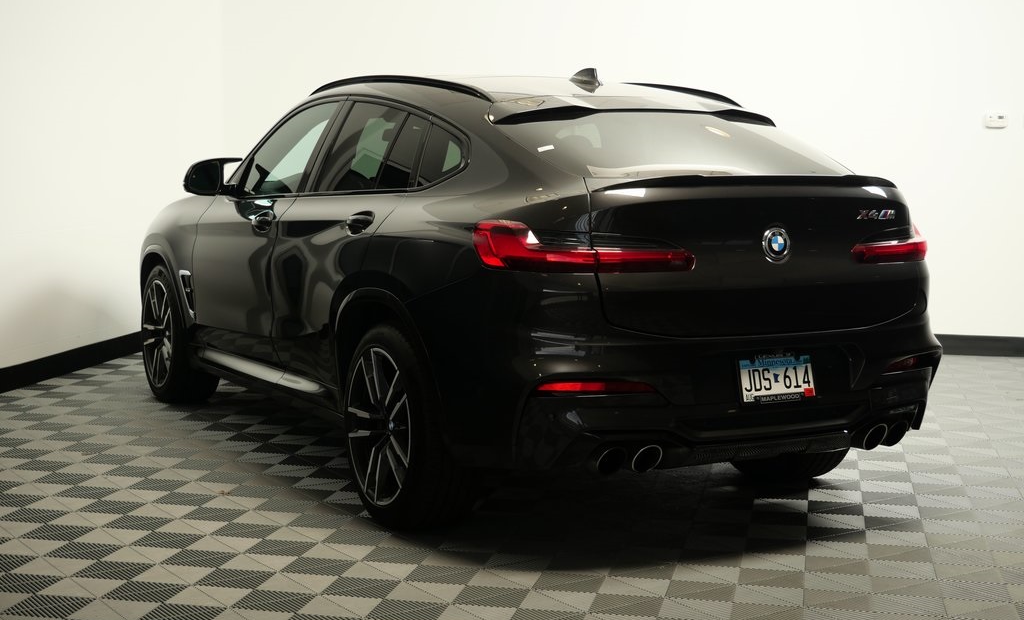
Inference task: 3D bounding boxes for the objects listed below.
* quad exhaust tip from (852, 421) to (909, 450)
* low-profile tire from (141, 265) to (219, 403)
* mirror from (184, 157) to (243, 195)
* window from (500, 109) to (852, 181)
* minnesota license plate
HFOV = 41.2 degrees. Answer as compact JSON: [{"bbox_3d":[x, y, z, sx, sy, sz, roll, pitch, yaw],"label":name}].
[{"bbox_3d":[1.262,0.424,4.721,0.218,0.102,0.120,-2,7,-30],"label":"quad exhaust tip"},{"bbox_3d":[-1.773,0.120,7.307,0.265,0.737,0.737,-2,7,-30],"label":"low-profile tire"},{"bbox_3d":[-1.408,-0.634,6.375,0.240,0.170,0.160,-2,7,-30],"label":"mirror"},{"bbox_3d":[0.578,-0.594,4.779,1.170,0.100,0.640,-2,29,-30],"label":"window"},{"bbox_3d":[0.832,0.216,4.274,0.305,0.152,0.016,-3,-6,-29],"label":"minnesota license plate"}]

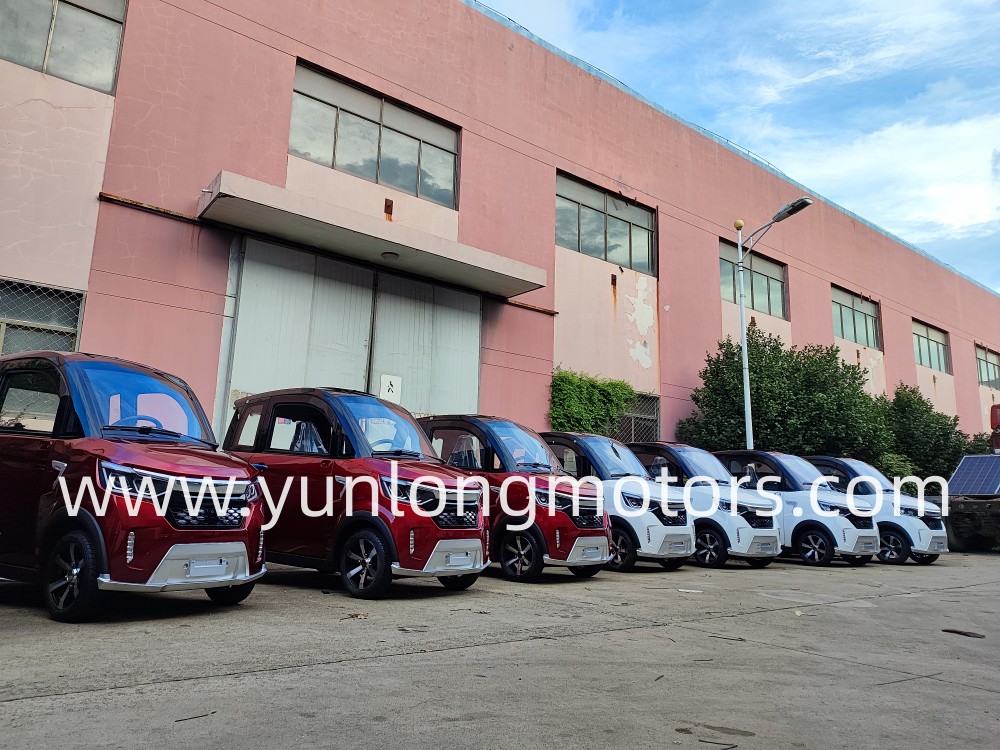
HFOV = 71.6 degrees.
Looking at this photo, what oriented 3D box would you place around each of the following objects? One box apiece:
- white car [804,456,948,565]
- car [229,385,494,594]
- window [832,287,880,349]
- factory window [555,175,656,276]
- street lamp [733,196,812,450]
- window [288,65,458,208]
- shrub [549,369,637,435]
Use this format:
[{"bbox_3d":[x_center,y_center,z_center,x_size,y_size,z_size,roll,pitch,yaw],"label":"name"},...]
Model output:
[{"bbox_3d":[5.860,2.241,11.645,1.160,1.700,2.860,9,-14,-33],"label":"white car"},{"bbox_3d":[-1.357,1.019,6.256,2.860,1.700,1.160,-8,-15,39],"label":"car"},{"bbox_3d":[12.080,-1.873,23.564,3.410,1.810,0.200,10,-14,-36],"label":"window"},{"bbox_3d":[2.520,-3.507,16.448,3.410,1.810,0.200,10,-14,-36],"label":"factory window"},{"bbox_3d":[5.869,-0.046,14.482,0.320,7.300,1.850,10,-14,-36],"label":"street lamp"},{"bbox_3d":[-2.230,-4.329,12.914,3.440,1.810,0.200,10,-14,-36],"label":"window"},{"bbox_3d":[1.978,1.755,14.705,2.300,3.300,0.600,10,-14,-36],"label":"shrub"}]

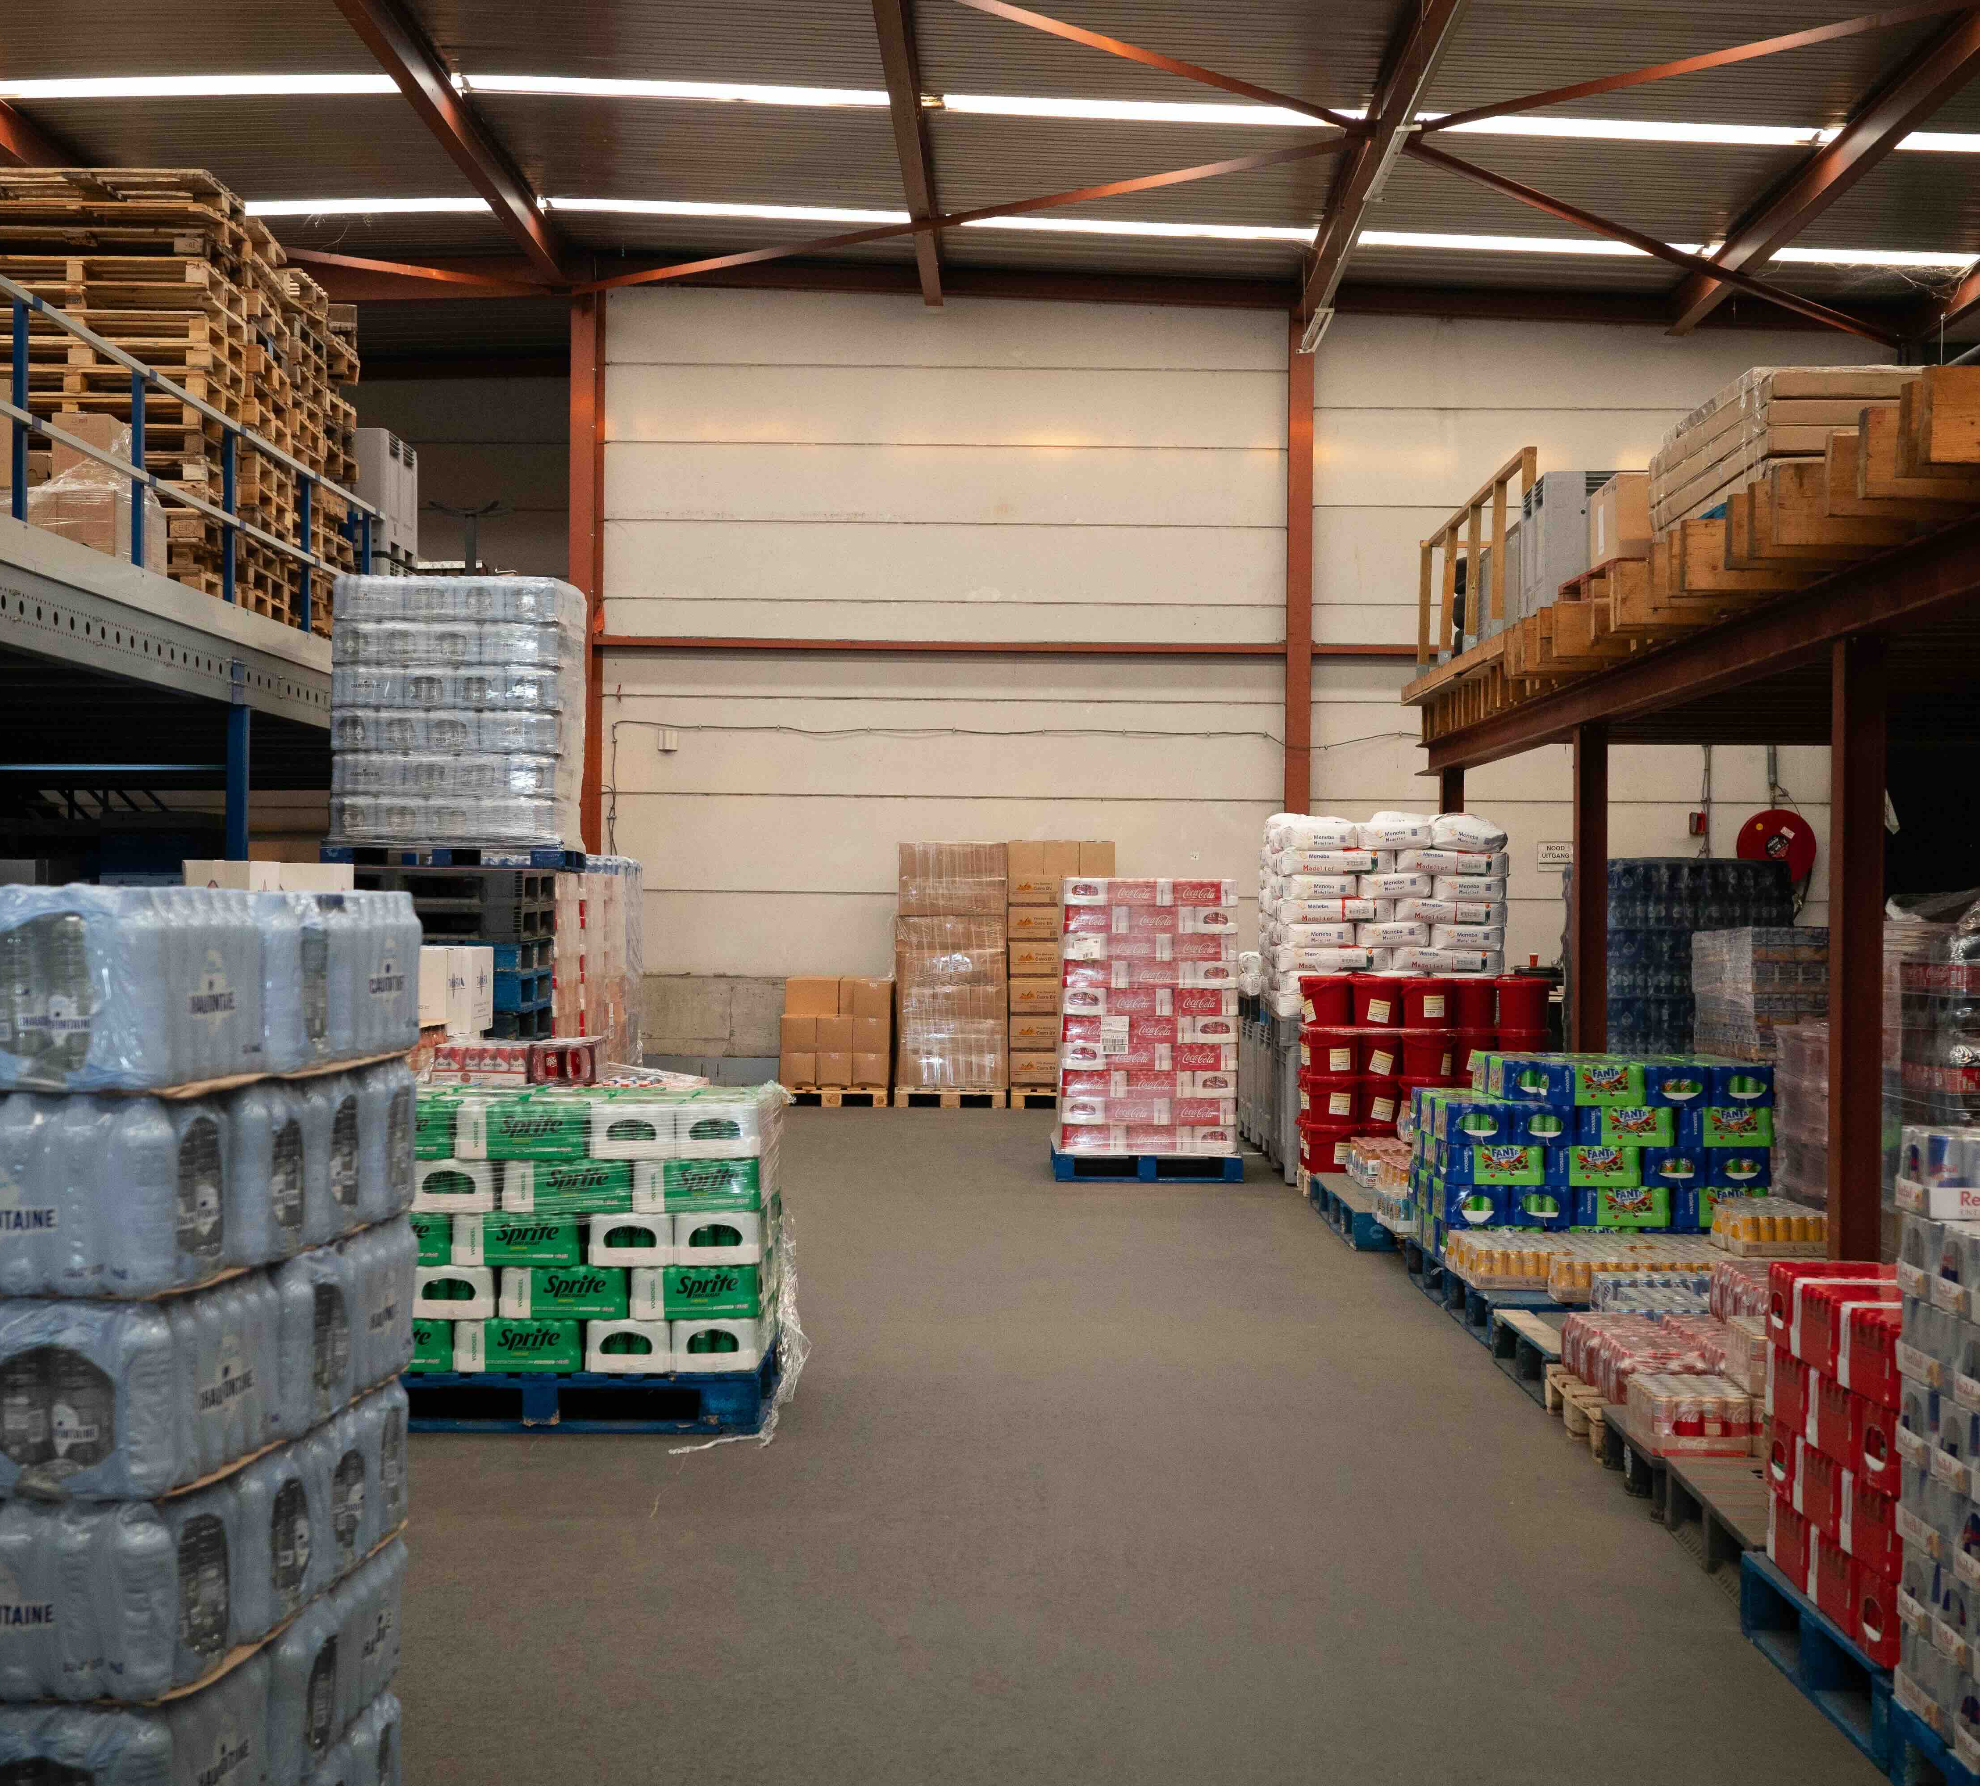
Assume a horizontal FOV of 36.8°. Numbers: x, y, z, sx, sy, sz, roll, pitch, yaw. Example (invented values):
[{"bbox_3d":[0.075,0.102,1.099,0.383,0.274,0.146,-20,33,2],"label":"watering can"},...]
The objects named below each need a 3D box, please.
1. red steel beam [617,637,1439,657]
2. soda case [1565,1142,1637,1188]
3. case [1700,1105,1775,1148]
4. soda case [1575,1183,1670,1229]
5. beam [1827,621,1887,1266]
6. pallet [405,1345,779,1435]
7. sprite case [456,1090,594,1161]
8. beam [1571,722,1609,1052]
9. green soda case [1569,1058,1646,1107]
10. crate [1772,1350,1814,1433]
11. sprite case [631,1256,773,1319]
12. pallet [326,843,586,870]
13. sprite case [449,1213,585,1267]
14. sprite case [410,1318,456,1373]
[{"bbox_3d":[0.134,-1.852,22.500,6.300,0.085,0.140,1,0,1],"label":"red steel beam"},{"bbox_3d":[2.196,0.995,10.932,0.348,0.147,0.232,1,0,1],"label":"soda case"},{"bbox_3d":[2.675,0.845,10.860,0.317,0.147,0.235,0,0,0],"label":"case"},{"bbox_3d":[2.279,1.135,10.858,0.351,0.147,0.235,0,0,0],"label":"soda case"},{"bbox_3d":[2.847,0.351,9.782,0.133,2.369,0.140,1,0,1],"label":"beam"},{"bbox_3d":[-1.235,1.410,8.700,1.200,0.162,1.000,1,0,0],"label":"pallet"},{"bbox_3d":[-1.282,0.656,8.310,0.356,0.148,0.234,1,0,0],"label":"sprite case"},{"bbox_3d":[2.515,0.430,12.460,0.115,2.250,0.120,1,0,1],"label":"beam"},{"bbox_3d":[2.212,0.694,10.861,0.314,0.147,0.235,0,0,0],"label":"green soda case"},{"bbox_3d":[1.677,0.970,5.830,0.234,0.146,0.350,1,0,1],"label":"crate"},{"bbox_3d":[-0.802,1.095,8.249,0.348,0.147,0.232,1,0,1],"label":"sprite case"},{"bbox_3d":[-2.700,-0.197,15.120,1.200,0.150,0.950,1,0,0],"label":"pallet"},{"bbox_3d":[-1.289,0.950,8.256,0.348,0.147,0.232,1,0,1],"label":"sprite case"},{"bbox_3d":[-1.658,1.249,8.320,0.352,0.146,0.234,1,0,0],"label":"sprite case"}]

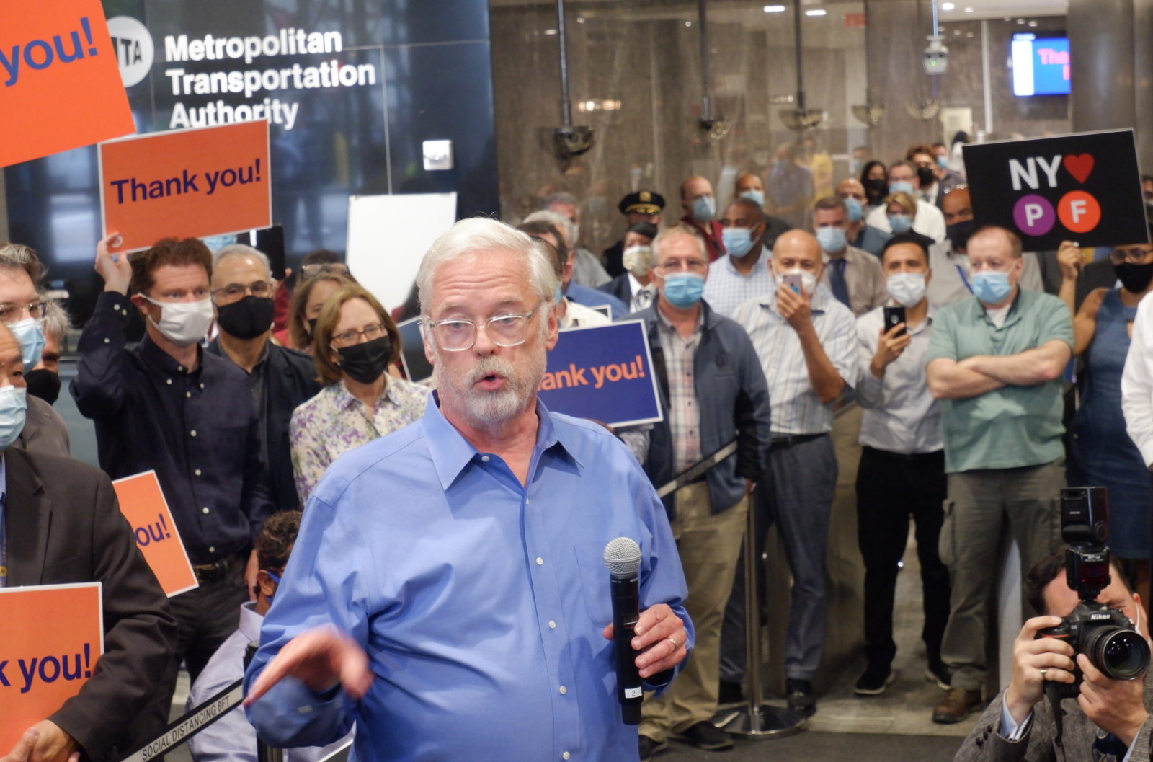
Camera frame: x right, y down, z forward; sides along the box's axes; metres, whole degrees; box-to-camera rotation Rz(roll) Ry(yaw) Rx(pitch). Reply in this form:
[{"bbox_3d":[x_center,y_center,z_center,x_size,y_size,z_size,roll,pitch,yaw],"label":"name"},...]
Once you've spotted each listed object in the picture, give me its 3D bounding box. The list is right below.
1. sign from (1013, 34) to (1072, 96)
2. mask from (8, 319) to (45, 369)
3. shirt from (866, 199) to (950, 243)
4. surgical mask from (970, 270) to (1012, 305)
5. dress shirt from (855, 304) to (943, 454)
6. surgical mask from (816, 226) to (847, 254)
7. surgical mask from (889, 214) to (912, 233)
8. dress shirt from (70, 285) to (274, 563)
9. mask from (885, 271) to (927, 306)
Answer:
[{"bbox_3d":[4.566,-2.961,20.500,0.930,0.550,0.080,-2,5,3],"label":"sign"},{"bbox_3d":[-1.208,-0.081,4.700,0.140,0.112,0.085,-6,6,-36],"label":"mask"},{"bbox_3d":[1.940,-0.733,12.800,0.500,0.660,0.300,-2,7,8],"label":"shirt"},{"bbox_3d":[1.422,-0.320,7.450,0.140,0.120,0.085,1,8,28],"label":"surgical mask"},{"bbox_3d":[1.215,-0.011,7.970,0.410,0.560,0.300,-2,6,7],"label":"dress shirt"},{"bbox_3d":[1.182,-0.653,10.100,0.145,0.124,0.090,-2,6,6],"label":"surgical mask"},{"bbox_3d":[1.832,-0.887,12.300,0.135,0.115,0.080,-1,7,10],"label":"surgical mask"},{"bbox_3d":[-0.965,0.111,5.200,0.430,0.620,0.340,-5,6,-27],"label":"dress shirt"},{"bbox_3d":[1.192,-0.331,7.850,0.148,0.125,0.090,-2,6,7],"label":"mask"}]

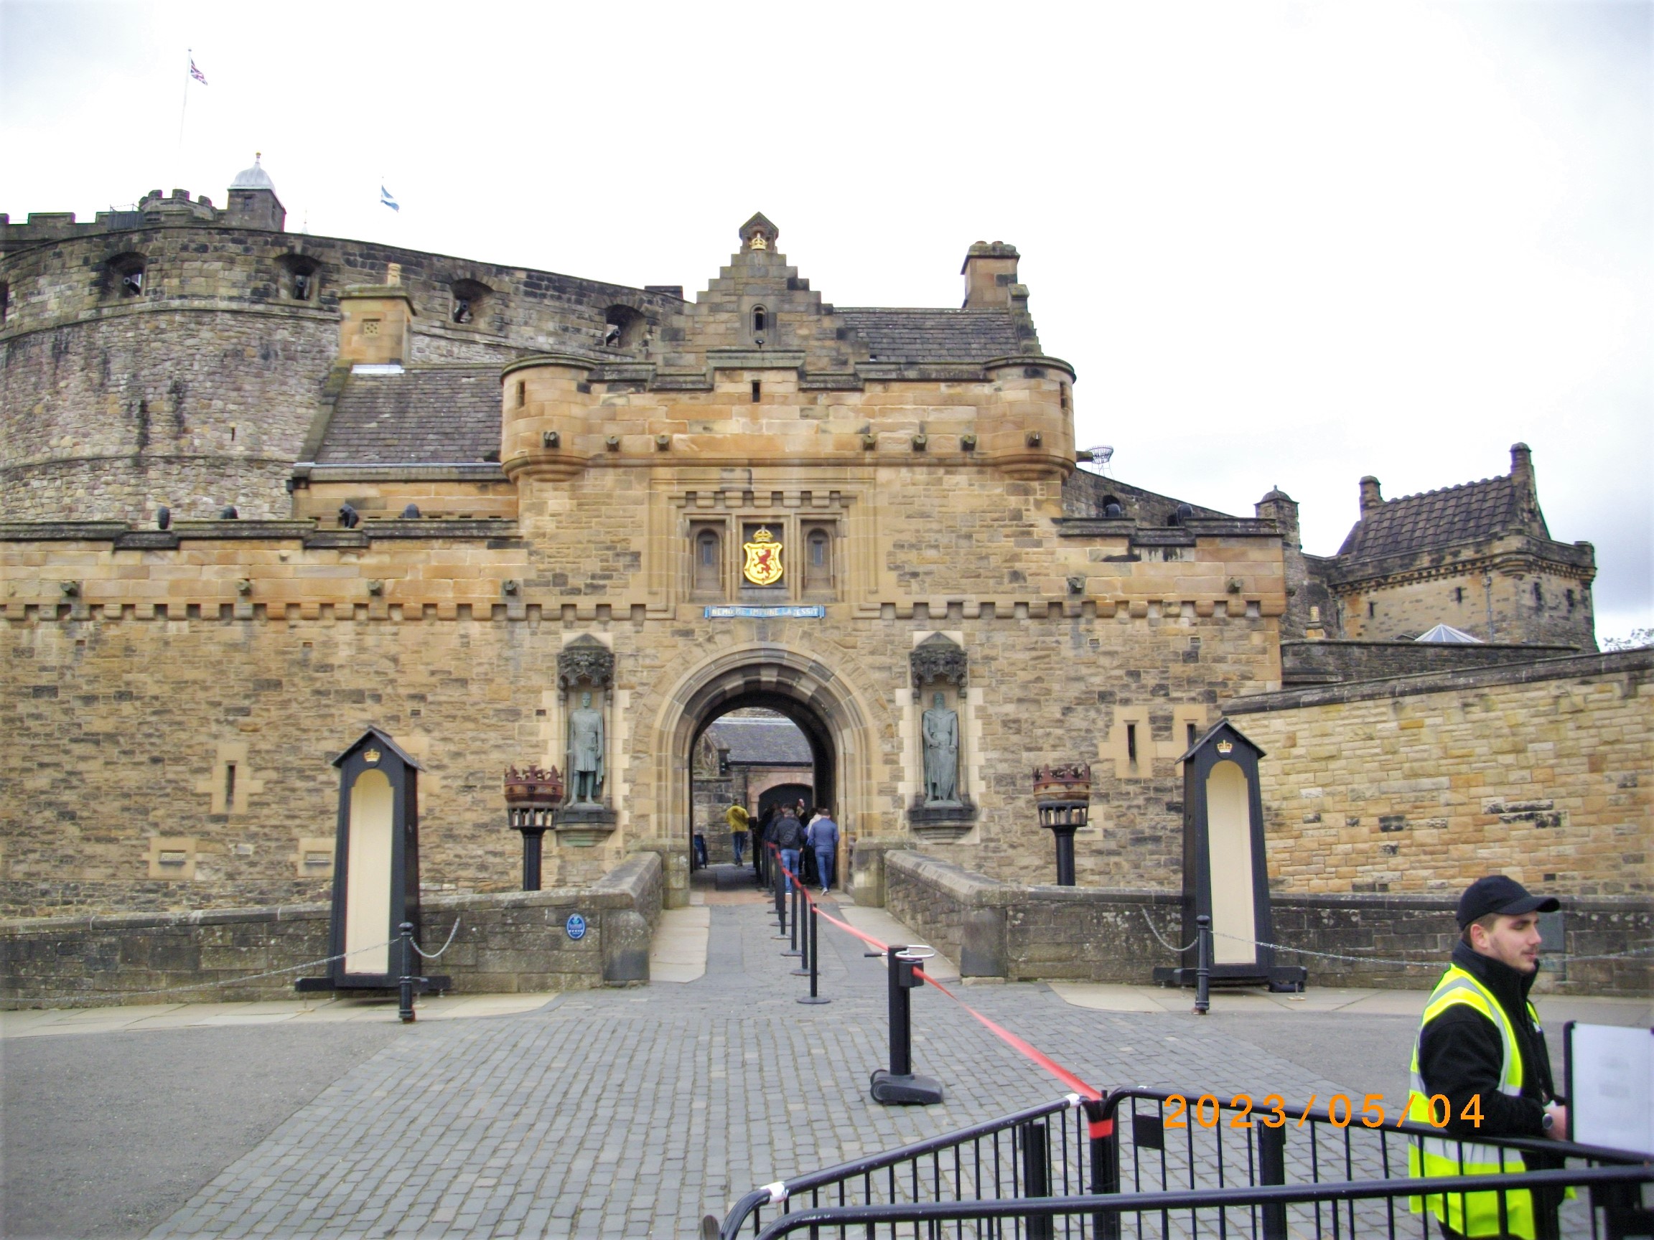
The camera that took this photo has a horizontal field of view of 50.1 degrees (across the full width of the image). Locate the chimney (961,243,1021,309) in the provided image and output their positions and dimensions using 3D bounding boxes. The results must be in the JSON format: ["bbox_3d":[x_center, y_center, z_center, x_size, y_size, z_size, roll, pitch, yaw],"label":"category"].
[{"bbox_3d":[4.092,-8.472,43.892,1.353,1.974,1.350,0,-9,-2],"label":"chimney"}]

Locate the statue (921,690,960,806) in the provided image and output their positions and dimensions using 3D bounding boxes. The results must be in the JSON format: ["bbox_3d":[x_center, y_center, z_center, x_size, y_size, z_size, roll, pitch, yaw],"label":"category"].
[{"bbox_3d":[2.364,2.669,36.966,0.813,2.406,0.600,0,-9,-2],"label":"statue"}]

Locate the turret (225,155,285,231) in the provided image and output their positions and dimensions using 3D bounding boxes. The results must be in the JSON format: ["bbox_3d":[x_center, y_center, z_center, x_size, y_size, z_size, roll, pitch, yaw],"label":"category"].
[{"bbox_3d":[-29.632,-21.743,90.971,2.502,4.553,3.000,0,-9,-2],"label":"turret"}]

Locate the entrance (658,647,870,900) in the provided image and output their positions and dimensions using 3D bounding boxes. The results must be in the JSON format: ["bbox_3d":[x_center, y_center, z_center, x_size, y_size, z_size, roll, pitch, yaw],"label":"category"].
[{"bbox_3d":[-1.320,3.102,37.235,4.732,5.246,1.300,0,-9,-2],"label":"entrance"}]

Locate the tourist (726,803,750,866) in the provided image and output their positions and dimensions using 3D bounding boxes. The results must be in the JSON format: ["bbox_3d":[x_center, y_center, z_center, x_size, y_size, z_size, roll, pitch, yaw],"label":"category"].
[{"bbox_3d":[-2.310,5.569,46.130,0.606,1.691,0.400,-1,-9,7],"label":"tourist"}]

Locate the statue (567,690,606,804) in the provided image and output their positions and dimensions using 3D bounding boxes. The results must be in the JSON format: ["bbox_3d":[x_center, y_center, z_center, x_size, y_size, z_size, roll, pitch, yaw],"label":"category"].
[{"bbox_3d":[-5.007,2.639,36.731,0.802,2.364,0.600,0,-9,-2],"label":"statue"}]

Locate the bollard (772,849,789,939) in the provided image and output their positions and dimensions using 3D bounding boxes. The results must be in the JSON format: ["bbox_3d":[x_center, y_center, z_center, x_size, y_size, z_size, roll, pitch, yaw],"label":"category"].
[{"bbox_3d":[-0.618,3.975,24.875,0.327,1.032,0.340,0,-9,-2],"label":"bollard"}]

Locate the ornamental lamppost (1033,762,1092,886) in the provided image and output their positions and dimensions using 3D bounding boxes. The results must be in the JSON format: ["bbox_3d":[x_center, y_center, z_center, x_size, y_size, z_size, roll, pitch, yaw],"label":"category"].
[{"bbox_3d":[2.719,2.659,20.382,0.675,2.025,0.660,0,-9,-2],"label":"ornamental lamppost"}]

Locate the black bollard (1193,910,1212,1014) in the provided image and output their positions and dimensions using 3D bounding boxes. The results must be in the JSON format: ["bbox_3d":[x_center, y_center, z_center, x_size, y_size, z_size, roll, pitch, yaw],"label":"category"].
[{"bbox_3d":[3.578,3.275,16.822,0.149,0.966,0.140,0,-9,-2],"label":"black bollard"}]

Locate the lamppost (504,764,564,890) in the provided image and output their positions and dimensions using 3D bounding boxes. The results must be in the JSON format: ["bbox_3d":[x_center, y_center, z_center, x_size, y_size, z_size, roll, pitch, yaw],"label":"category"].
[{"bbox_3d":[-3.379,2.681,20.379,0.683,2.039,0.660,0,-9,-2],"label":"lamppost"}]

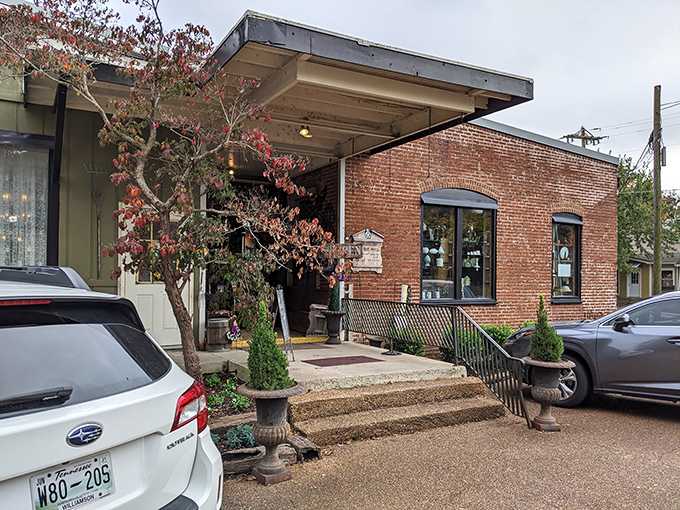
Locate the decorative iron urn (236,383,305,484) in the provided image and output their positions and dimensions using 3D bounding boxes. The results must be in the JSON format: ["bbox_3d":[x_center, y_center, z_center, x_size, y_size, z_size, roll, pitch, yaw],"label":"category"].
[{"bbox_3d":[-0.581,1.489,4.450,0.560,0.740,0.560,0,-2,0],"label":"decorative iron urn"}]

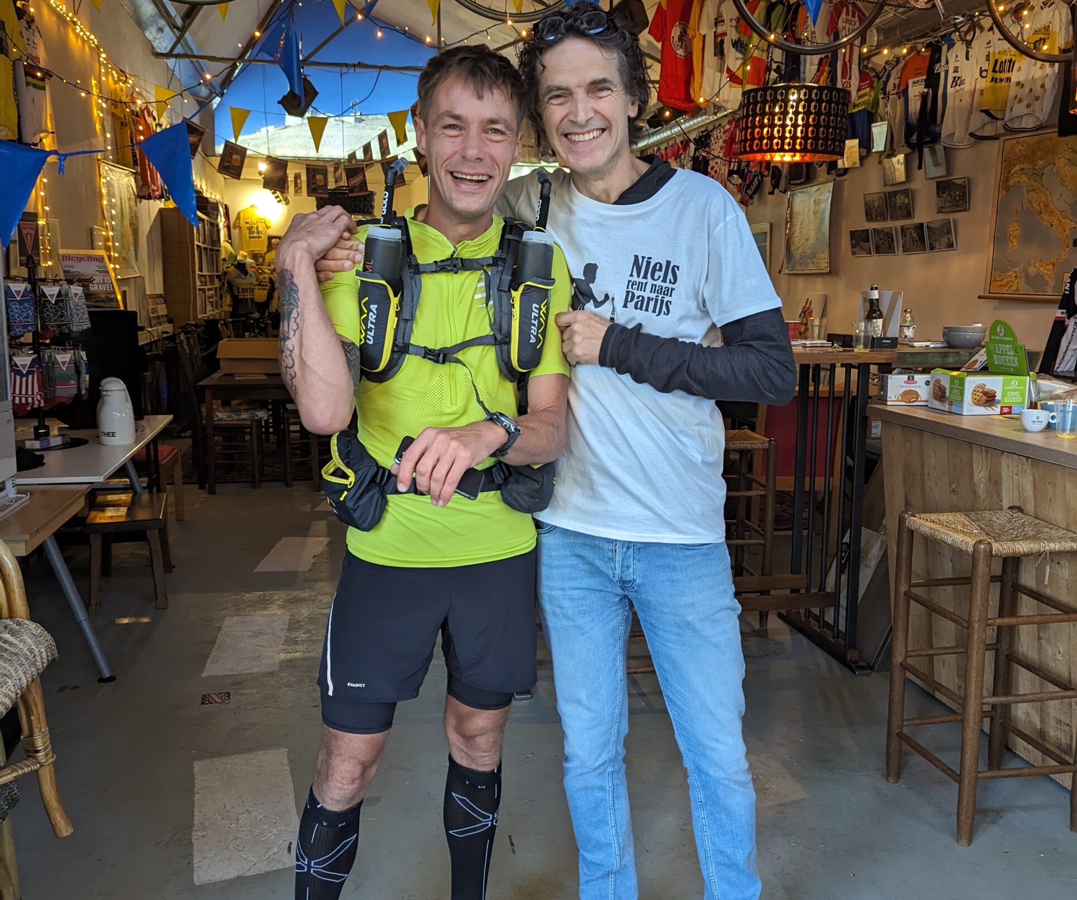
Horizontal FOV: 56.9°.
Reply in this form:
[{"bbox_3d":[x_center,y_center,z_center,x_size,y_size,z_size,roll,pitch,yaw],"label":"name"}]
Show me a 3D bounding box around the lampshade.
[{"bbox_3d":[1.075,-1.380,4.190,0.440,0.255,0.440,0,9,0],"label":"lampshade"}]

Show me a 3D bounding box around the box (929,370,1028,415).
[{"bbox_3d":[1.505,-0.198,3.409,0.220,0.127,0.245,0,9,-3],"label":"box"}]

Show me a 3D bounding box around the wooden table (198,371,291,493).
[{"bbox_3d":[-2.000,-0.150,7.362,0.900,0.750,1.200,-2,9,-10],"label":"wooden table"}]

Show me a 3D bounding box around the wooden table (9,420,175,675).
[{"bbox_3d":[-2.080,0.337,4.209,0.800,0.740,1.720,-2,9,-13],"label":"wooden table"}]

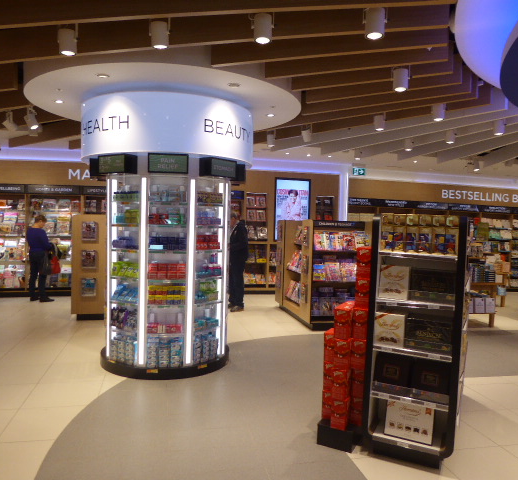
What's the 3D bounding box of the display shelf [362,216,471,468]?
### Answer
[{"bbox_3d":[1.168,0.685,3.374,0.610,1.670,0.520,3,2,28],"label":"display shelf"}]

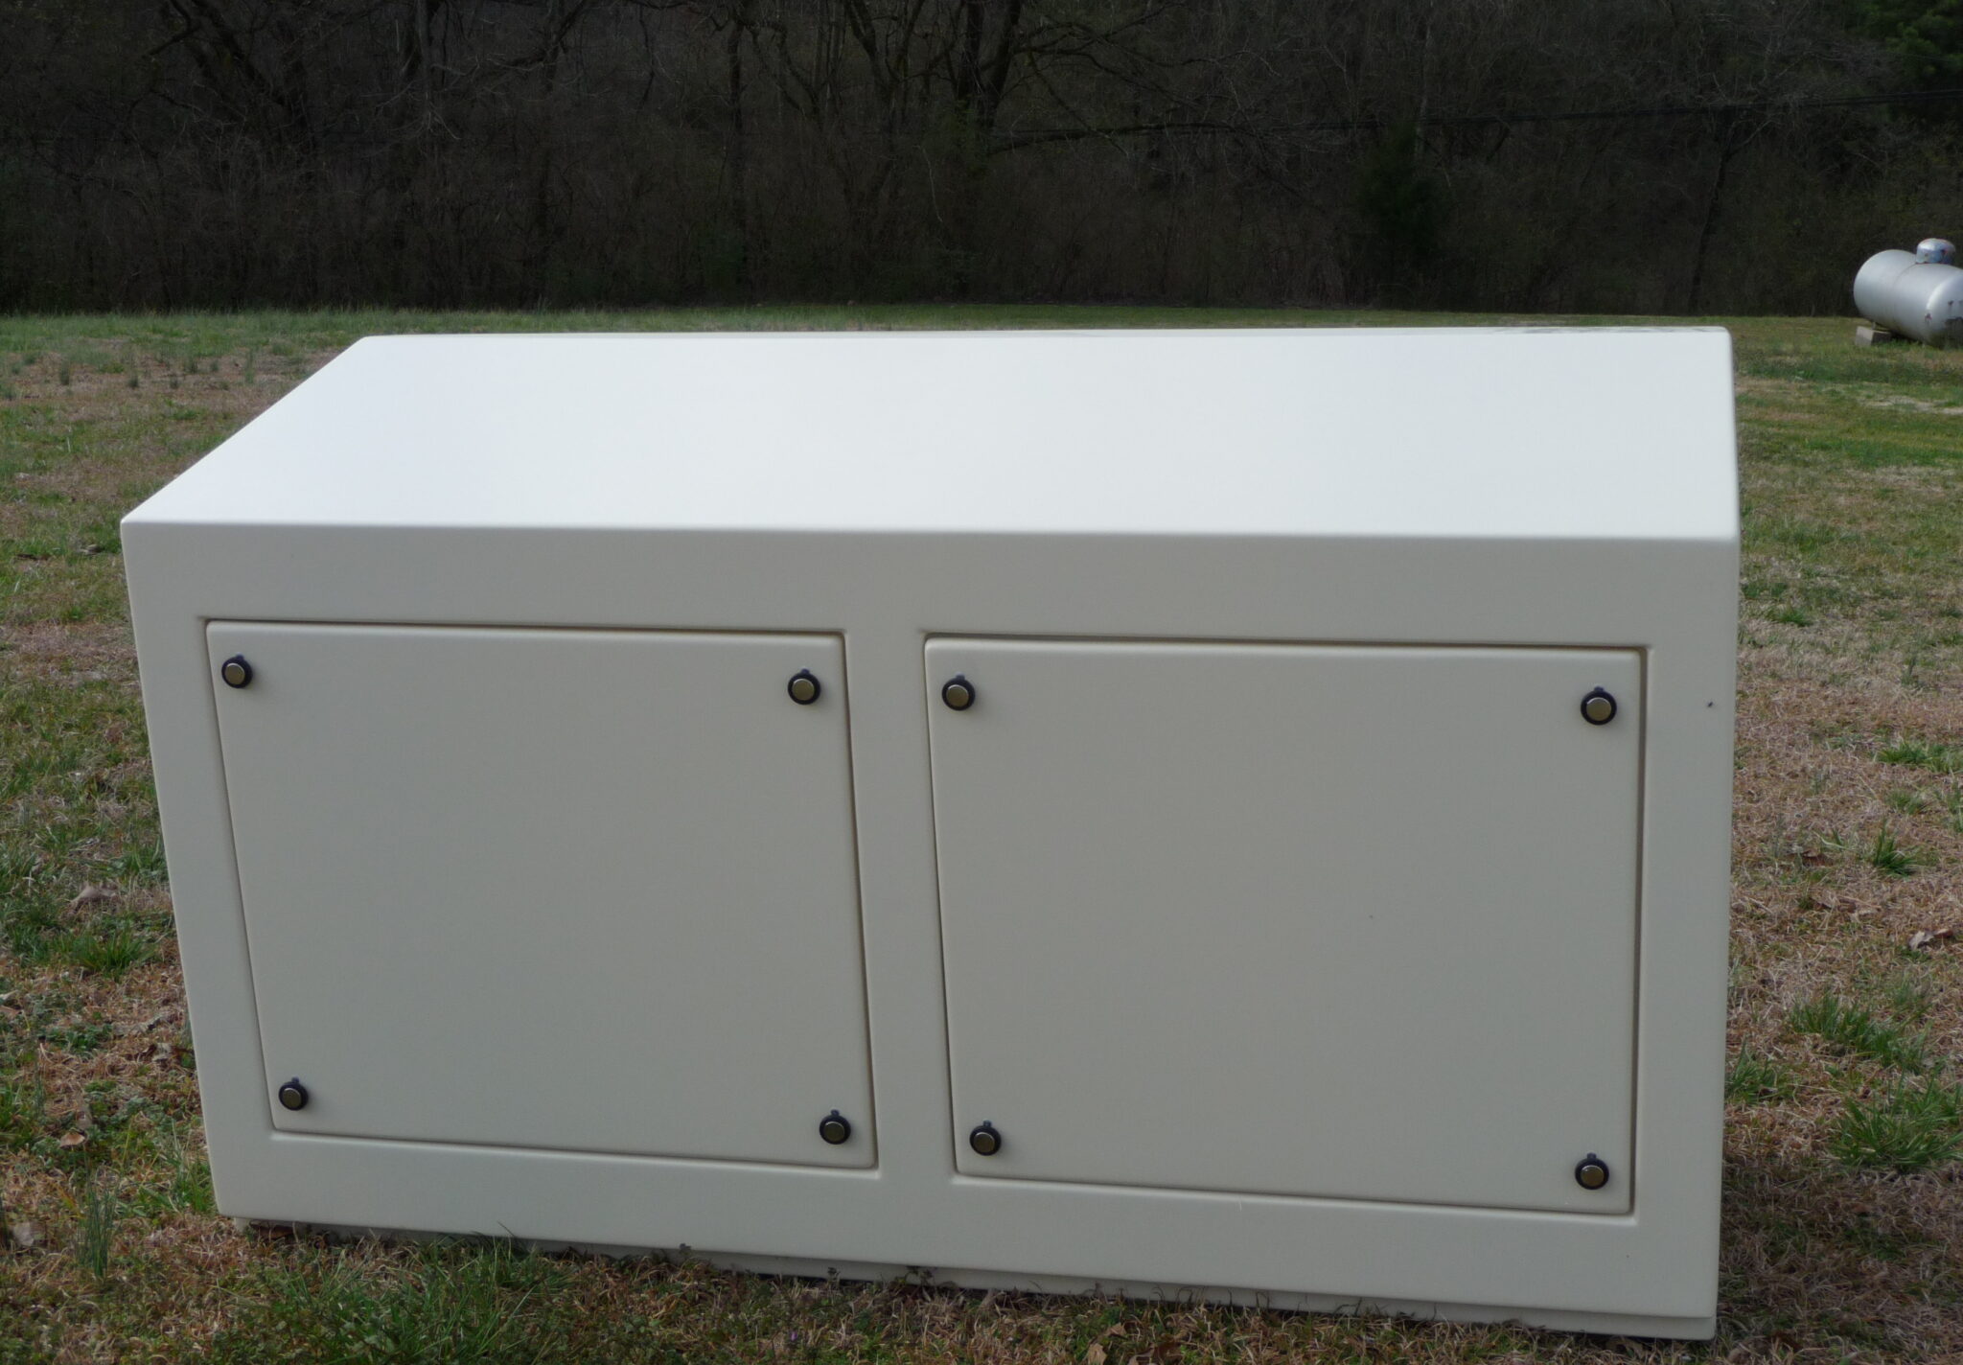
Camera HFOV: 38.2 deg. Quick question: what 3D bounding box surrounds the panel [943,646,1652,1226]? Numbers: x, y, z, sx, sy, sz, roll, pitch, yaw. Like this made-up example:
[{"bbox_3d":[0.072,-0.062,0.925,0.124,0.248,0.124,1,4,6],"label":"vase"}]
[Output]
[{"bbox_3d":[0.293,0.233,2.773,0.680,0.577,0.030,1,18,13],"label":"panel"}]

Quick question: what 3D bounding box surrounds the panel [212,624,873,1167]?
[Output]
[{"bbox_3d":[-0.449,0.217,2.944,0.680,0.577,0.030,1,18,13],"label":"panel"}]

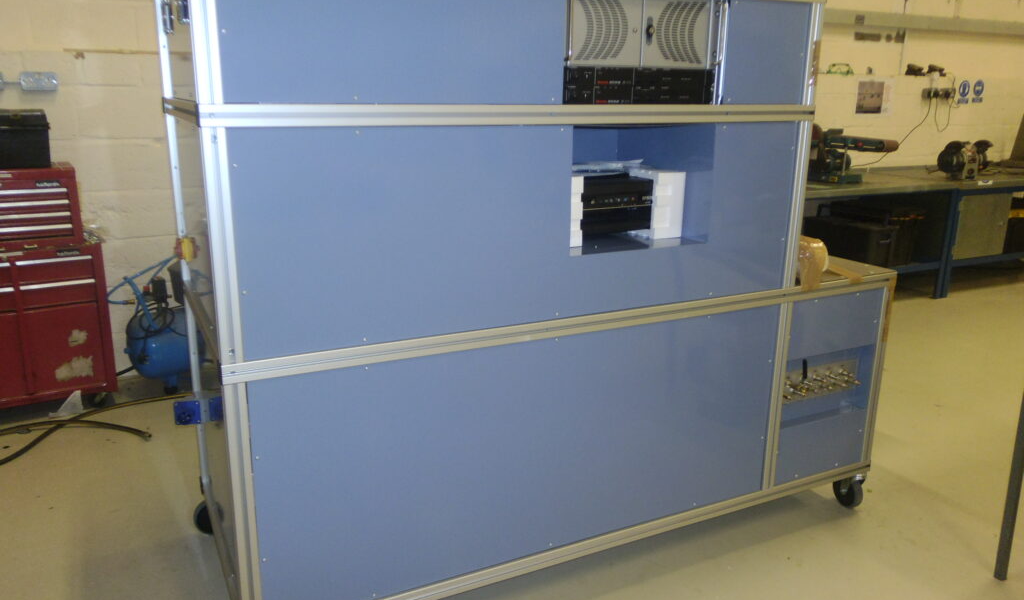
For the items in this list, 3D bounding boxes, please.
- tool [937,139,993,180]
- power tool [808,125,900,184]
[{"bbox_3d":[3.402,-1.049,5.776,0.370,0.275,0.210,-1,15,-7],"label":"tool"},{"bbox_3d":[2.318,-1.013,5.389,0.390,0.380,0.640,-7,17,-27],"label":"power tool"}]

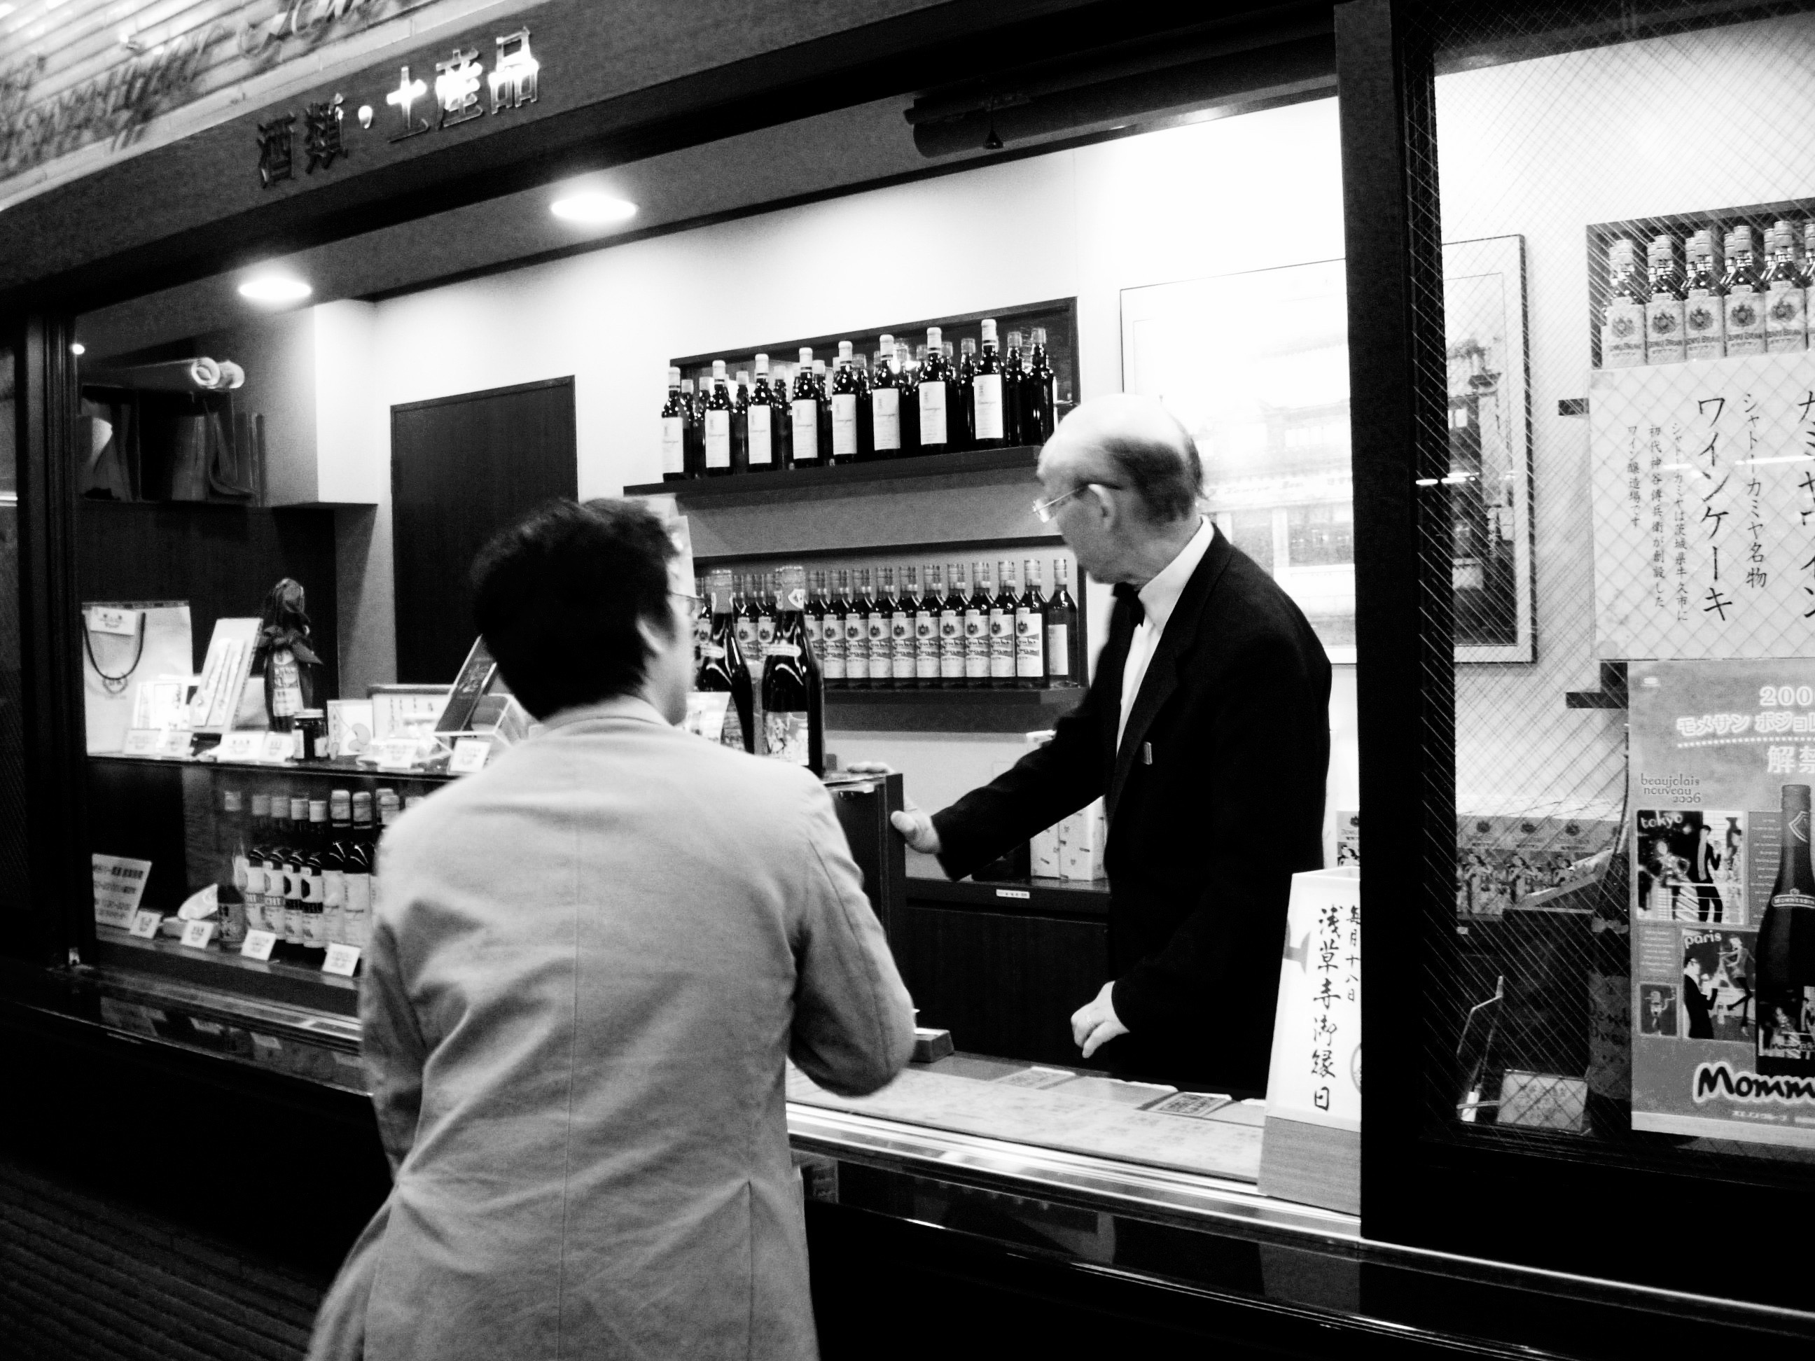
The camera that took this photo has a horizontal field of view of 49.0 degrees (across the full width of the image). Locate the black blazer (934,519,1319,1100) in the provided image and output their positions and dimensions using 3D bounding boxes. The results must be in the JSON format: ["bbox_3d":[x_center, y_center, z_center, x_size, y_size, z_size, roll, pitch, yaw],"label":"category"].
[{"bbox_3d":[0.300,0.186,2.638,0.380,0.730,0.500,-3,2,-37],"label":"black blazer"}]

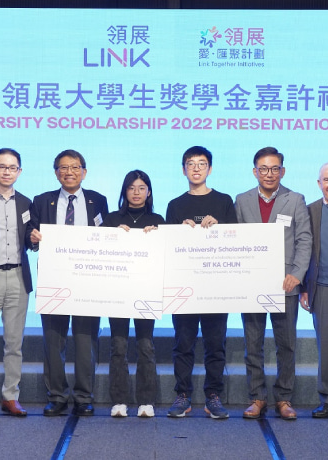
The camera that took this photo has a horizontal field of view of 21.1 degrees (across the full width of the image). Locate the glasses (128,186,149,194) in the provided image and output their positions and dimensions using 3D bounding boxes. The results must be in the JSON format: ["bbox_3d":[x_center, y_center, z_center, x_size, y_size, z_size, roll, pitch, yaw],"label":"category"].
[{"bbox_3d":[-0.164,-0.255,5.680,0.138,0.046,0.135,0,3,-2],"label":"glasses"}]

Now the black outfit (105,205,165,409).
[{"bbox_3d":[-0.189,0.485,5.740,0.410,1.280,0.330,0,3,-2],"label":"black outfit"}]

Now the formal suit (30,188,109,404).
[{"bbox_3d":[-0.614,0.441,5.760,0.520,1.410,0.340,0,3,-6],"label":"formal suit"}]

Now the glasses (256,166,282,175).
[{"bbox_3d":[0.684,-0.380,5.690,0.150,0.050,0.140,1,3,6],"label":"glasses"}]

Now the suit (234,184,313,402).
[{"bbox_3d":[0.719,0.415,5.760,0.510,1.410,0.340,1,3,7],"label":"suit"}]

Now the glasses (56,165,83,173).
[{"bbox_3d":[-0.608,-0.392,5.690,0.150,0.050,0.140,0,3,-5],"label":"glasses"}]

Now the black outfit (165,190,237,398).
[{"bbox_3d":[0.244,0.420,5.740,0.470,1.350,0.360,0,3,1],"label":"black outfit"}]

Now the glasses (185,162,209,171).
[{"bbox_3d":[0.217,-0.411,5.690,0.145,0.050,0.140,1,3,2],"label":"glasses"}]

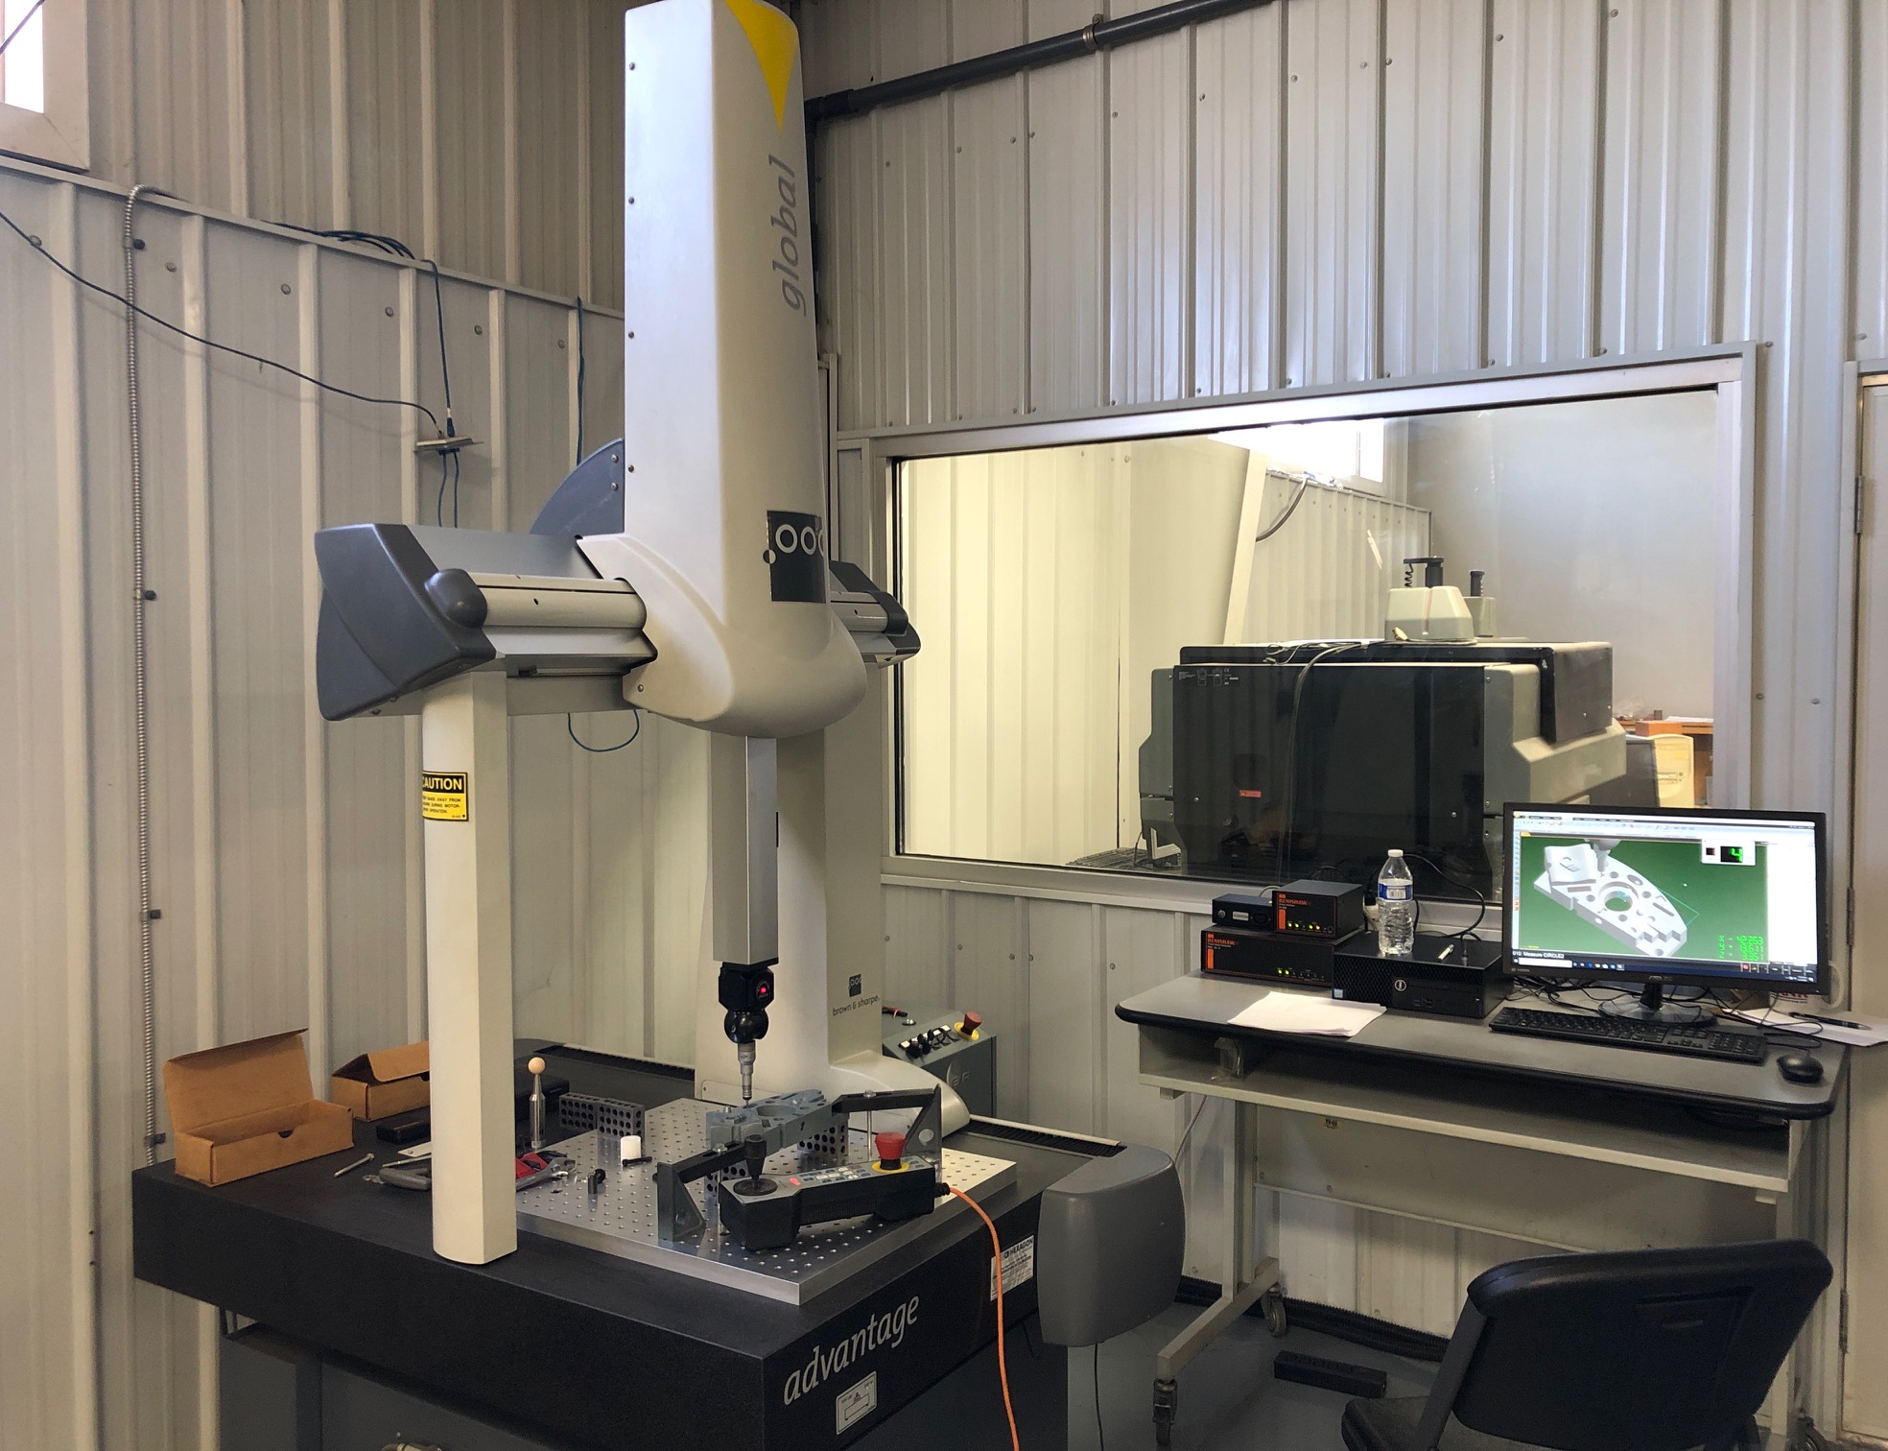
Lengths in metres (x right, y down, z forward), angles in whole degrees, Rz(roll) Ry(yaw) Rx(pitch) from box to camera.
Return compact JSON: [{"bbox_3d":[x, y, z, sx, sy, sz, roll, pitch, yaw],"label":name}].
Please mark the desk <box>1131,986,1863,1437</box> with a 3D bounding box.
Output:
[{"bbox_3d":[0.985,0.945,2.934,1.210,0.815,0.750,1,2,32],"label":"desk"}]

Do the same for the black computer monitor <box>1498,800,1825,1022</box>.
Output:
[{"bbox_3d":[1.338,0.346,2.922,0.550,0.384,0.210,1,2,19],"label":"black computer monitor"}]

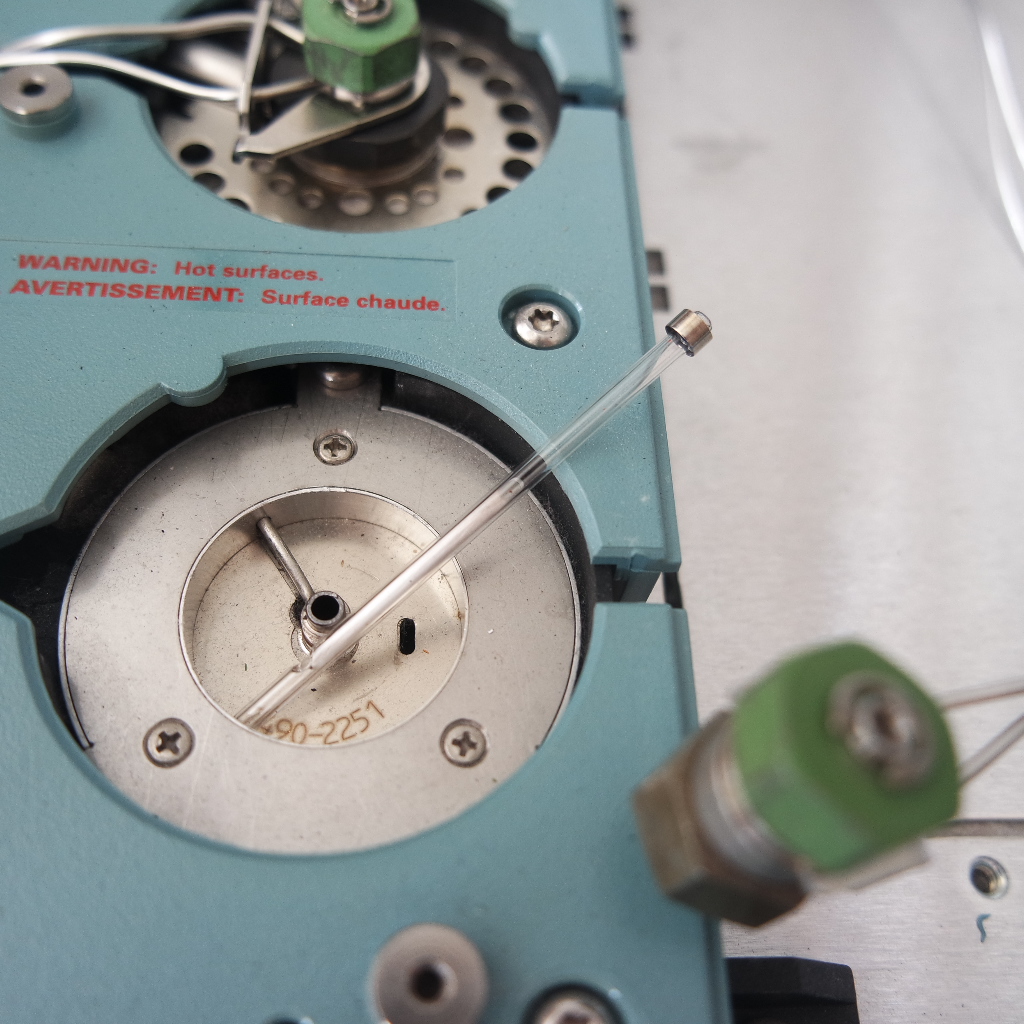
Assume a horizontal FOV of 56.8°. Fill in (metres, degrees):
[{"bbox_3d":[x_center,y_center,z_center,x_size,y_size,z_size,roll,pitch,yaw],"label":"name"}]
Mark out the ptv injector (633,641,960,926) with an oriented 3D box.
[{"bbox_3d":[0.030,0.031,0.106,0.022,0.034,0.022,8,57,-13],"label":"ptv injector"}]

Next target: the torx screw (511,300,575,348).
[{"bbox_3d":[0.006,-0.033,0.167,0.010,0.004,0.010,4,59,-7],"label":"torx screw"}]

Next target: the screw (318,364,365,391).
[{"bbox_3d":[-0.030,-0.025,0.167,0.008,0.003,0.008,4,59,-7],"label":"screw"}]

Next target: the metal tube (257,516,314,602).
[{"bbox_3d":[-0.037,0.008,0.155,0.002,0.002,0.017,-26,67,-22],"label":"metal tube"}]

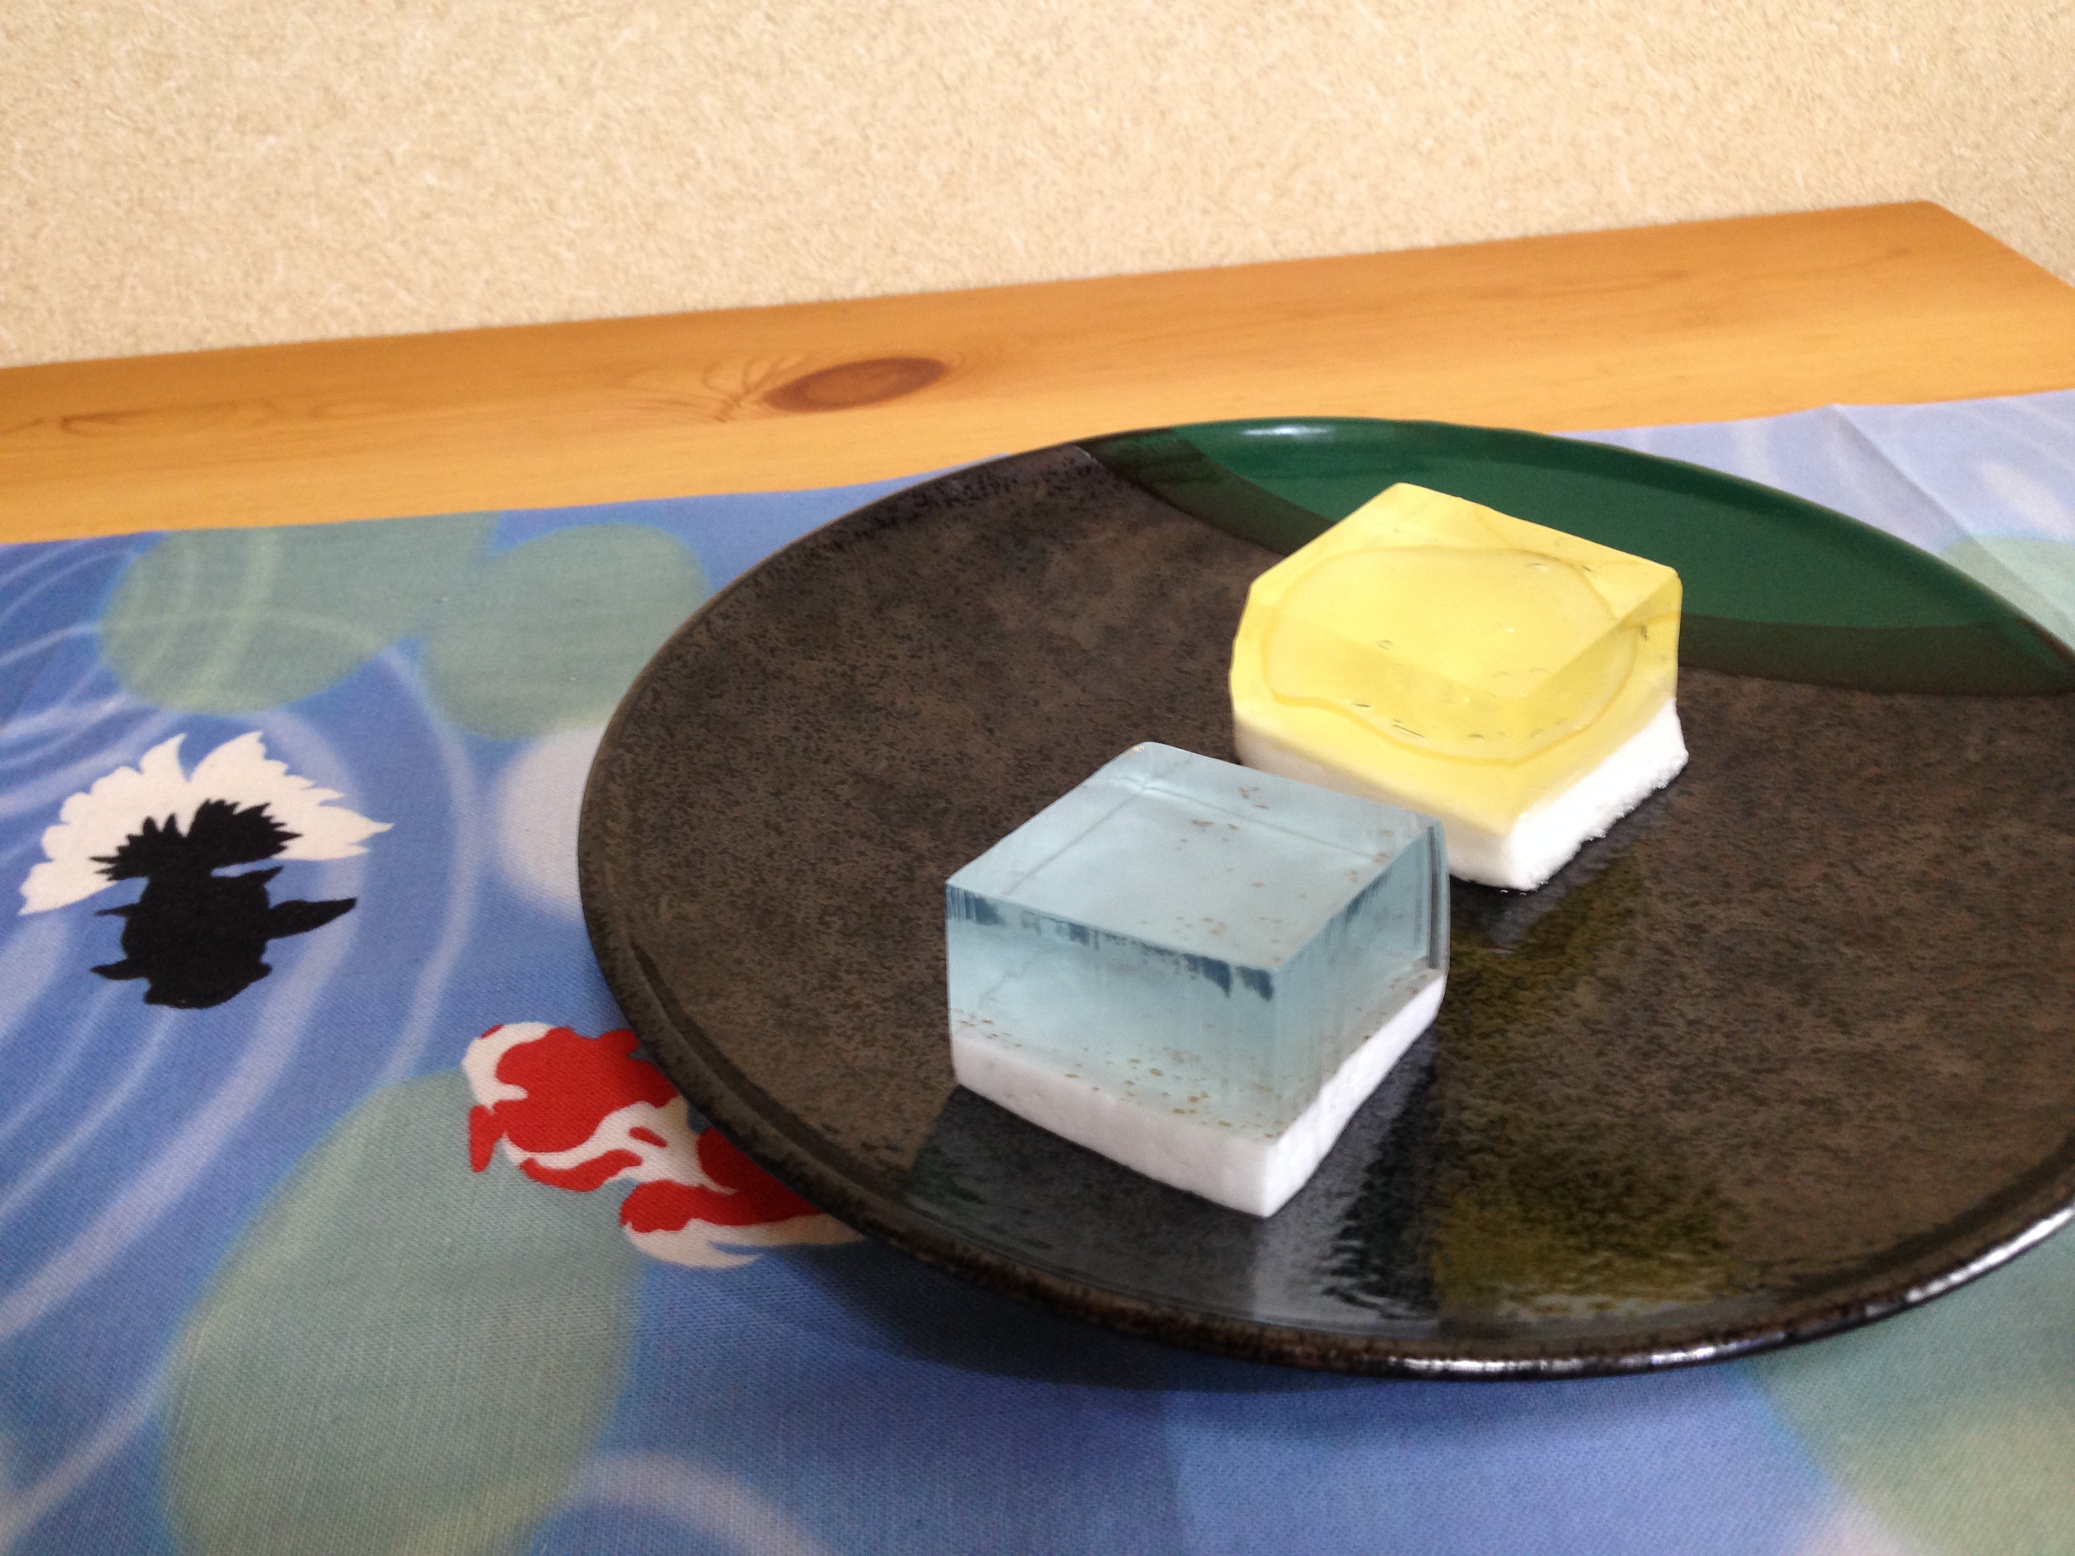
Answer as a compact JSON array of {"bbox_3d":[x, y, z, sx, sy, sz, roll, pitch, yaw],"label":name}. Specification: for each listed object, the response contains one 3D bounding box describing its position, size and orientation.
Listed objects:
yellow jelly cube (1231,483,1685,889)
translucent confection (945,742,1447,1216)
[{"bbox_3d":[0.058,-0.014,0.273,0.045,0.029,0.040,25,42,36],"label":"yellow jelly cube"},{"bbox_3d":[0.018,0.020,0.223,0.040,0.029,0.038,19,39,30],"label":"translucent confection"}]

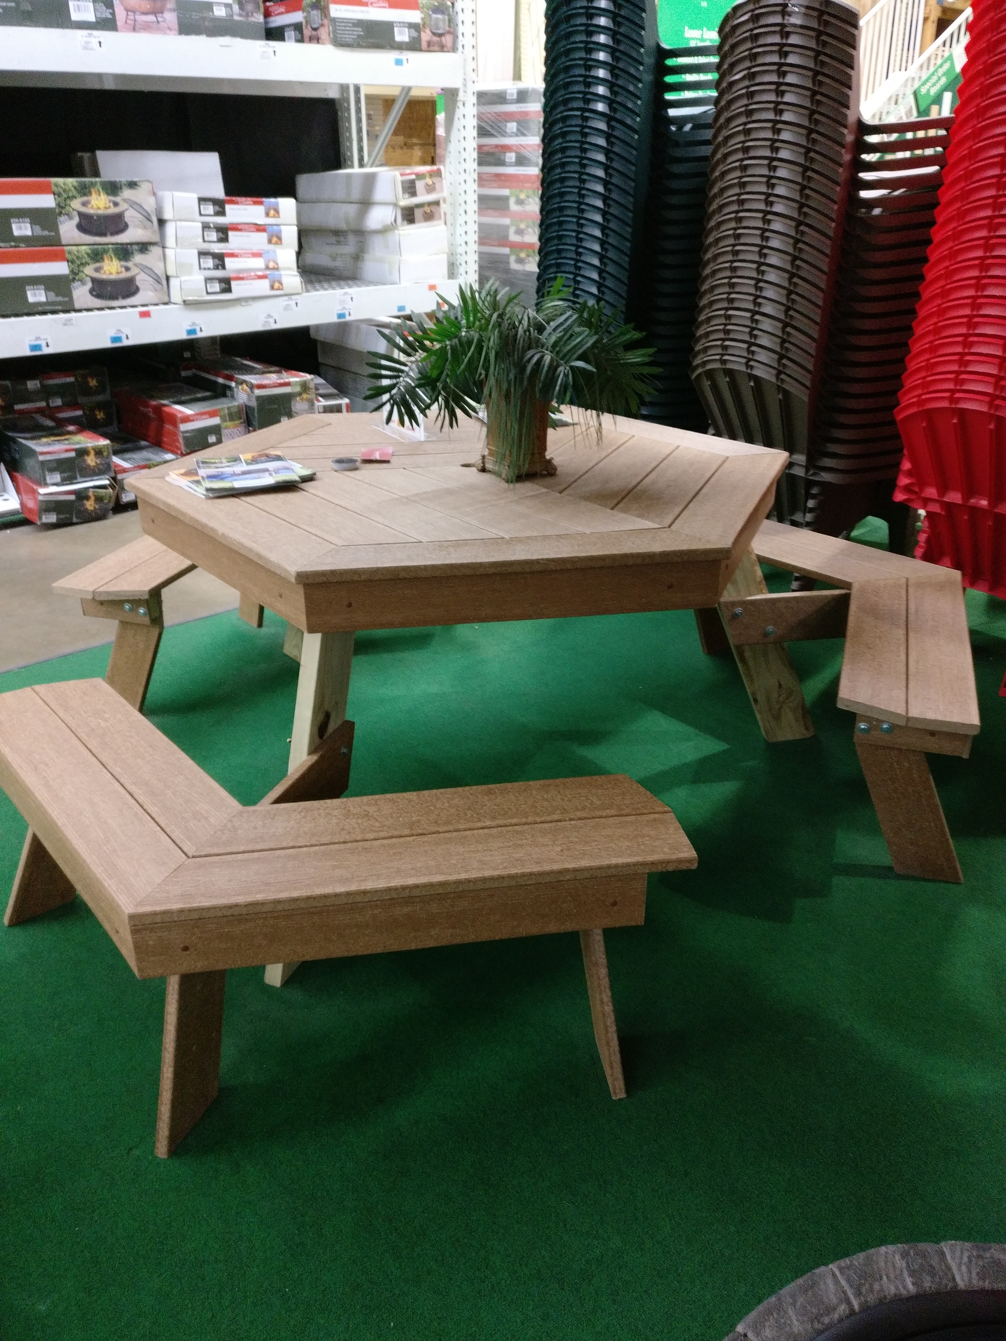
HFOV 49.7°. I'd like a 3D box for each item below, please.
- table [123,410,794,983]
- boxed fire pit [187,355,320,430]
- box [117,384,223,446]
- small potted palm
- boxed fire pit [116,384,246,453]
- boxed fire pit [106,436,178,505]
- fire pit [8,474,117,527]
[{"bbox_3d":[-0.027,-0.131,2.825,1.710,0.804,1.530,-4,25,-8],"label":"table"},{"bbox_3d":[-1.417,-1.550,6.013,0.344,0.229,0.861,-19,31,-35],"label":"boxed fire pit"},{"bbox_3d":[-1.671,-1.312,5.601,0.340,0.192,0.854,-18,30,-33],"label":"box"},{"bbox_3d":[0.025,-0.679,2.523,0.670,0.440,0.580,0,25,0],"label":"small potted palm"},{"bbox_3d":[-1.726,-1.359,5.813,0.360,0.201,0.829,-19,30,-34],"label":"boxed fire pit"},{"bbox_3d":[-1.917,-1.028,5.438,0.329,0.162,0.820,-19,30,-34],"label":"boxed fire pit"},{"bbox_3d":[-2.122,-0.883,5.126,0.301,0.163,0.800,-16,29,-30],"label":"fire pit"}]

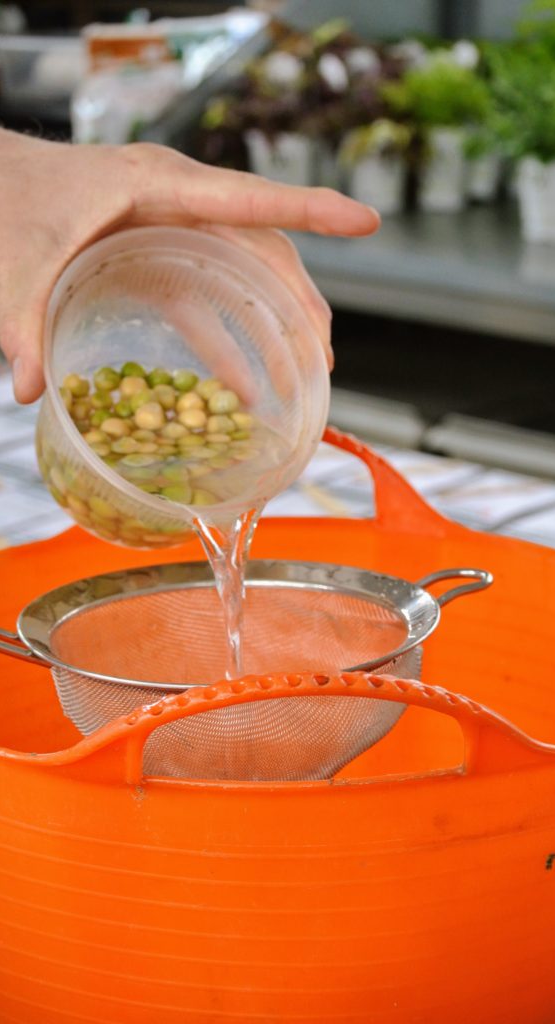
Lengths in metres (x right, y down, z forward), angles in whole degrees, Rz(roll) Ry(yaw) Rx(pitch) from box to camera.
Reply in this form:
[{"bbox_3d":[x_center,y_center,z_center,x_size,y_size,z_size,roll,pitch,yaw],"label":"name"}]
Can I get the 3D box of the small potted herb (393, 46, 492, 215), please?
[{"bbox_3d":[0.235,-0.546,3.380,0.135,0.225,0.135,0,12,0],"label":"small potted herb"}]

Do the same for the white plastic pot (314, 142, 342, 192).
[{"bbox_3d":[0.080,-0.498,3.480,0.078,0.098,0.078,0,12,0],"label":"white plastic pot"}]

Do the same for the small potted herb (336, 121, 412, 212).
[{"bbox_3d":[0.138,-0.490,3.350,0.105,0.135,0.105,0,12,0],"label":"small potted herb"}]

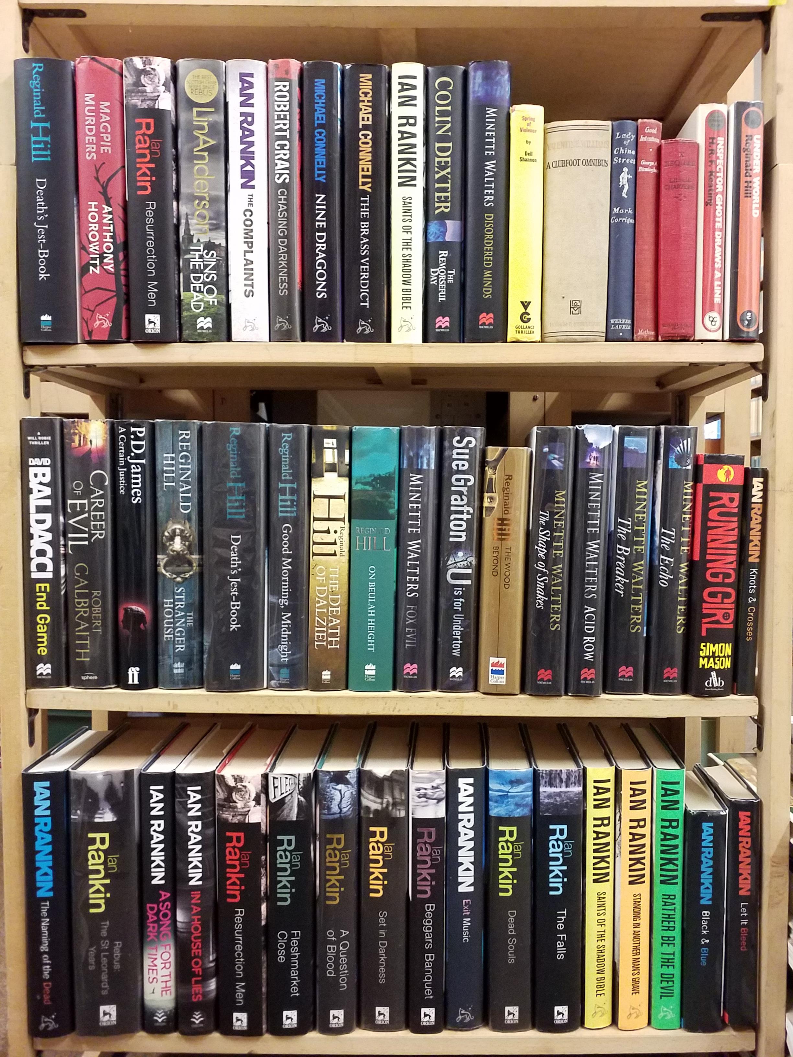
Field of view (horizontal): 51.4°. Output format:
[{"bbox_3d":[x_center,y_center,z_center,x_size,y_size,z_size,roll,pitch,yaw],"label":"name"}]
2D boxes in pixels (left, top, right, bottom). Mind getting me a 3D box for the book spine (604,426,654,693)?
[{"bbox_3d":[0.210,0.026,0.810,0.036,0.238,0.158,2,2,2],"label":"book spine"}]

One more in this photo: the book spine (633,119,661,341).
[{"bbox_3d":[0.217,-0.257,0.769,0.020,0.187,0.128,1,2,2],"label":"book spine"}]

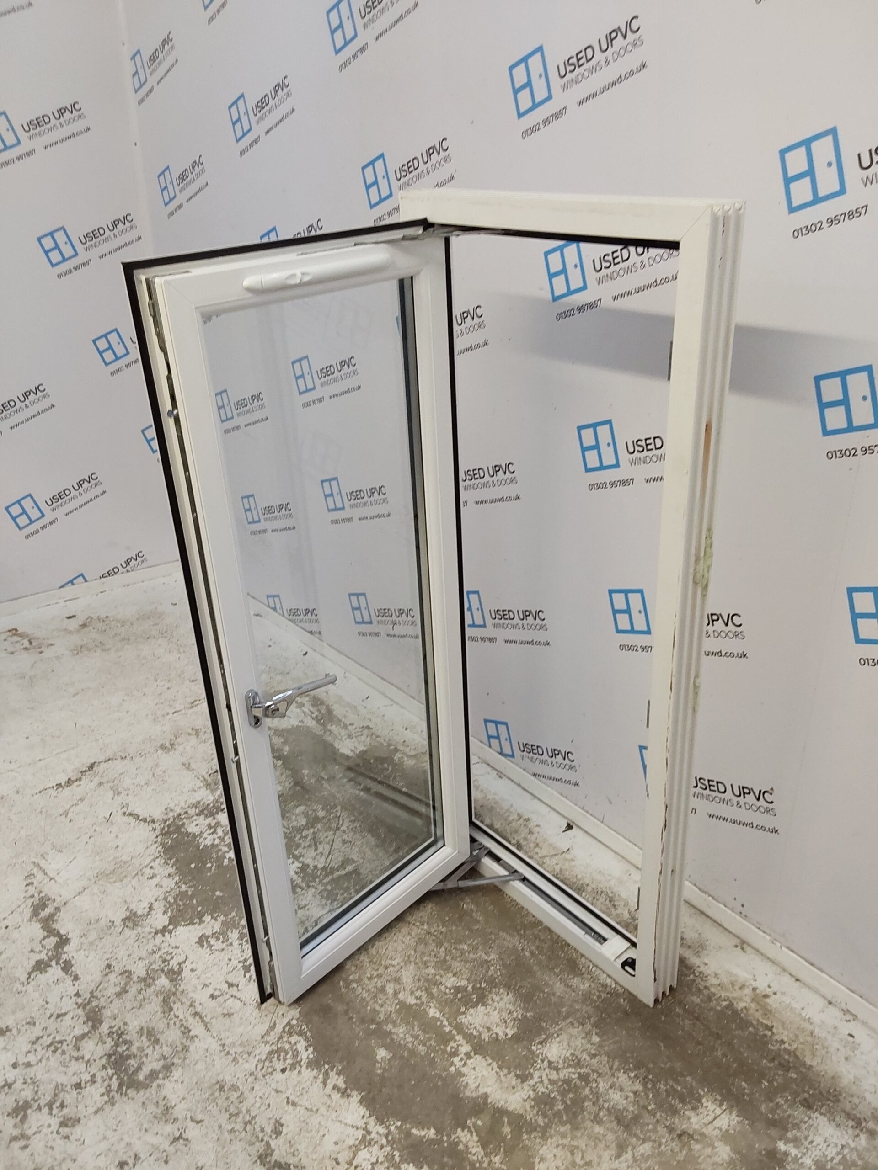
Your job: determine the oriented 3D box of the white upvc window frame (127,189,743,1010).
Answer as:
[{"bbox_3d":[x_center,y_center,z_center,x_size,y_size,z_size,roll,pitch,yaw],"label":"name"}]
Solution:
[{"bbox_3d":[-0.017,0.139,1.467,0.595,1.330,0.587,-23,32,-34],"label":"white upvc window frame"}]

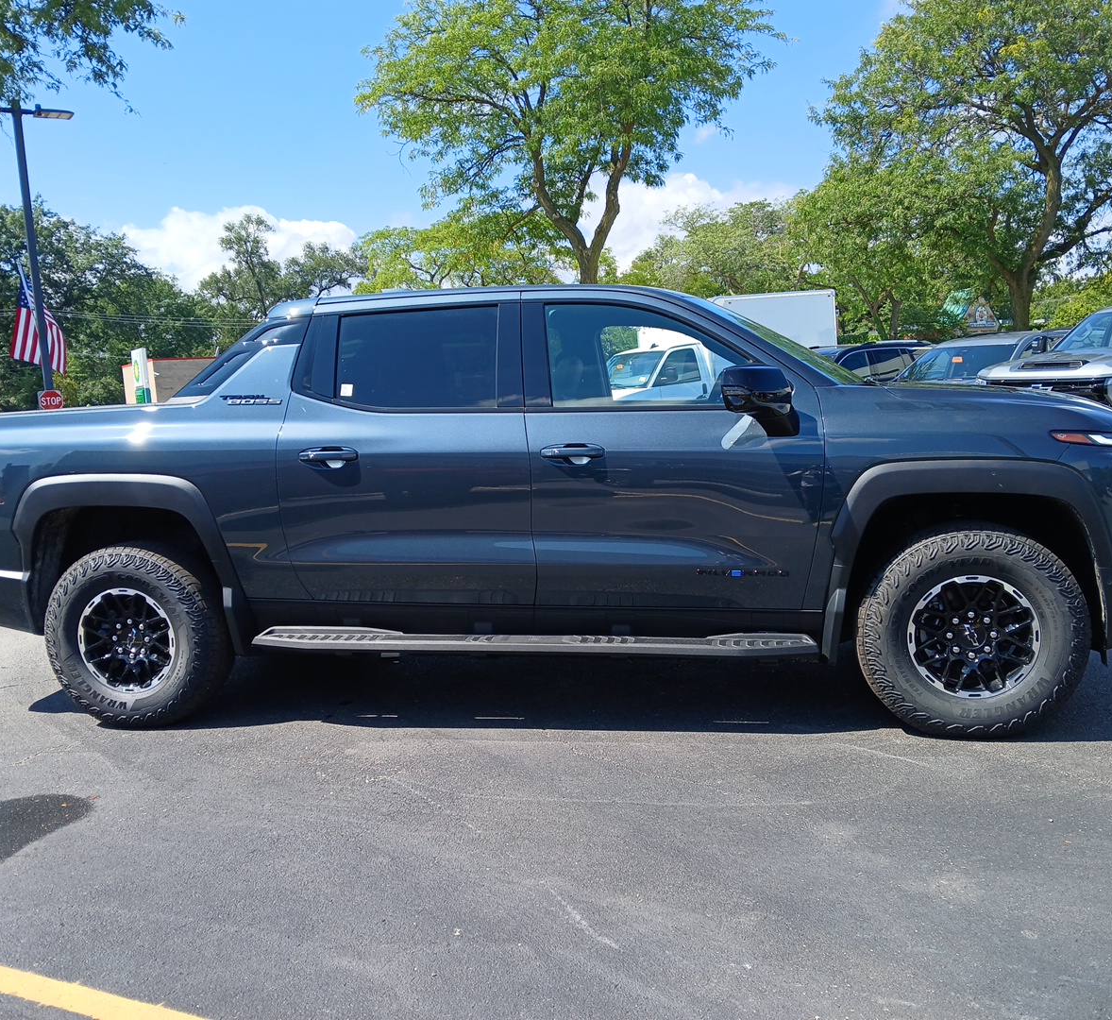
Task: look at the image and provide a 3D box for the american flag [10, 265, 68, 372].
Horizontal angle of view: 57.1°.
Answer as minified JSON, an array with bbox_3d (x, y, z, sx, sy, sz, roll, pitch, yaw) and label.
[{"bbox_3d":[-10.251,-3.790,20.300,1.050,2.050,0.450,-7,7,-26],"label":"american flag"}]

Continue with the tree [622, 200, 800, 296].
[{"bbox_3d":[6.534,-8.839,44.540,7.800,9.800,7.500,-3,6,9],"label":"tree"}]

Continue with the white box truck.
[{"bbox_3d":[2.930,-2.861,21.783,6.400,3.000,2.350,-8,8,-33],"label":"white box truck"}]

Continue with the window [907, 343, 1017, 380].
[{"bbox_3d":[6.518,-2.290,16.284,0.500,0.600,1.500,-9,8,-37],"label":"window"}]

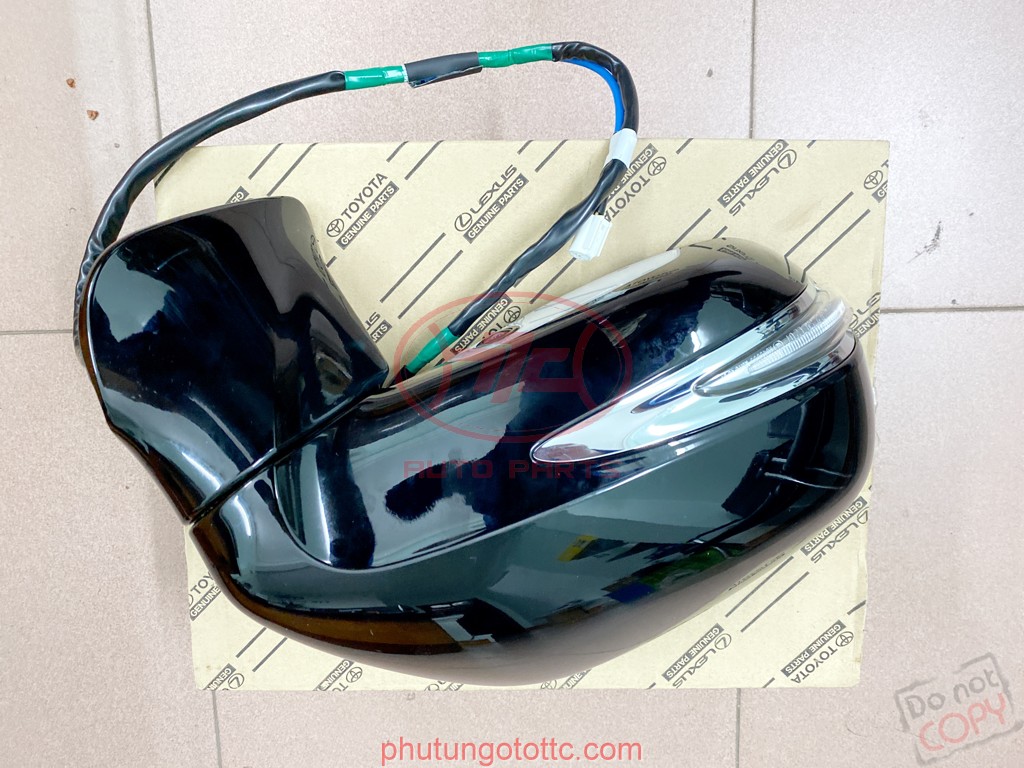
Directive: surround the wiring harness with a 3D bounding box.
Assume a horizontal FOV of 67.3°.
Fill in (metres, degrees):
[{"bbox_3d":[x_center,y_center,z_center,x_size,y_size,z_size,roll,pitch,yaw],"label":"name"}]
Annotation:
[{"bbox_3d":[-0.089,-0.095,0.446,0.338,0.060,0.187,-4,99,-2],"label":"wiring harness"}]

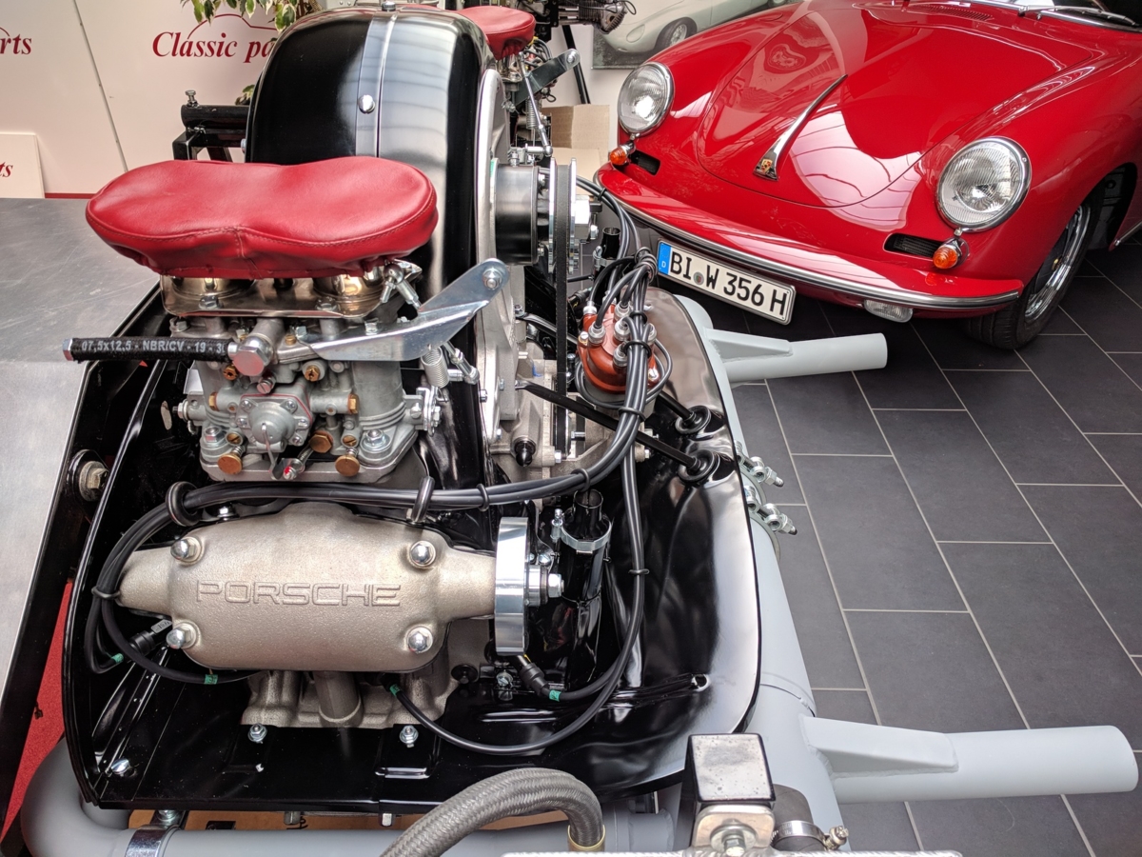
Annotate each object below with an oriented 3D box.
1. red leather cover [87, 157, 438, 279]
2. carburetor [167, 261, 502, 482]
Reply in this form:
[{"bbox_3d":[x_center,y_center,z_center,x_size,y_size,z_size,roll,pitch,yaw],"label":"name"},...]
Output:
[{"bbox_3d":[-0.165,-0.118,0.466,0.188,0.043,0.110,0,37,0],"label":"red leather cover"},{"bbox_3d":[-0.143,-0.043,0.515,0.207,0.144,0.122,0,37,0],"label":"carburetor"}]

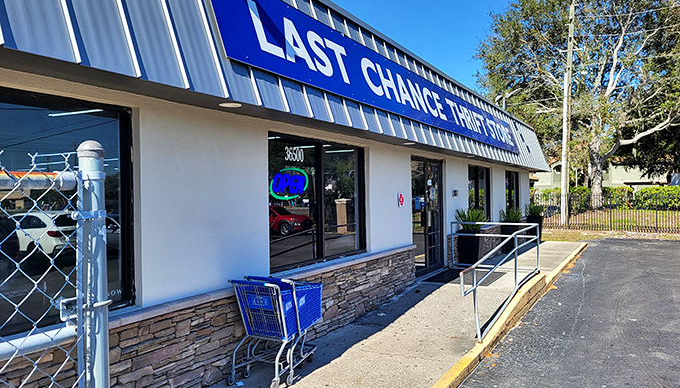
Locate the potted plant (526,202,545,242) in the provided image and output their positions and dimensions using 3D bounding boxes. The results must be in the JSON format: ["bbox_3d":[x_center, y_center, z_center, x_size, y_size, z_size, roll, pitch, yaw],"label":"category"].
[{"bbox_3d":[6.550,0.955,17.111,0.580,1.350,0.580,-1,0,30],"label":"potted plant"}]

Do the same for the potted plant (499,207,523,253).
[{"bbox_3d":[4.809,0.997,14.247,0.600,1.310,0.620,-1,0,30],"label":"potted plant"}]

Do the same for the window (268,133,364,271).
[{"bbox_3d":[-0.230,0.092,6.546,0.100,1.540,2.370,-1,0,30],"label":"window"}]

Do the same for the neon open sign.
[{"bbox_3d":[-0.588,-0.120,6.038,0.060,0.380,0.740,-1,0,30],"label":"neon open sign"}]

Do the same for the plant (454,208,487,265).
[{"bbox_3d":[2.836,0.990,10.940,0.640,1.360,0.670,-1,0,30],"label":"plant"}]

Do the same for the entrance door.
[{"bbox_3d":[1.647,0.417,9.834,0.100,2.200,1.880,-1,0,30],"label":"entrance door"}]

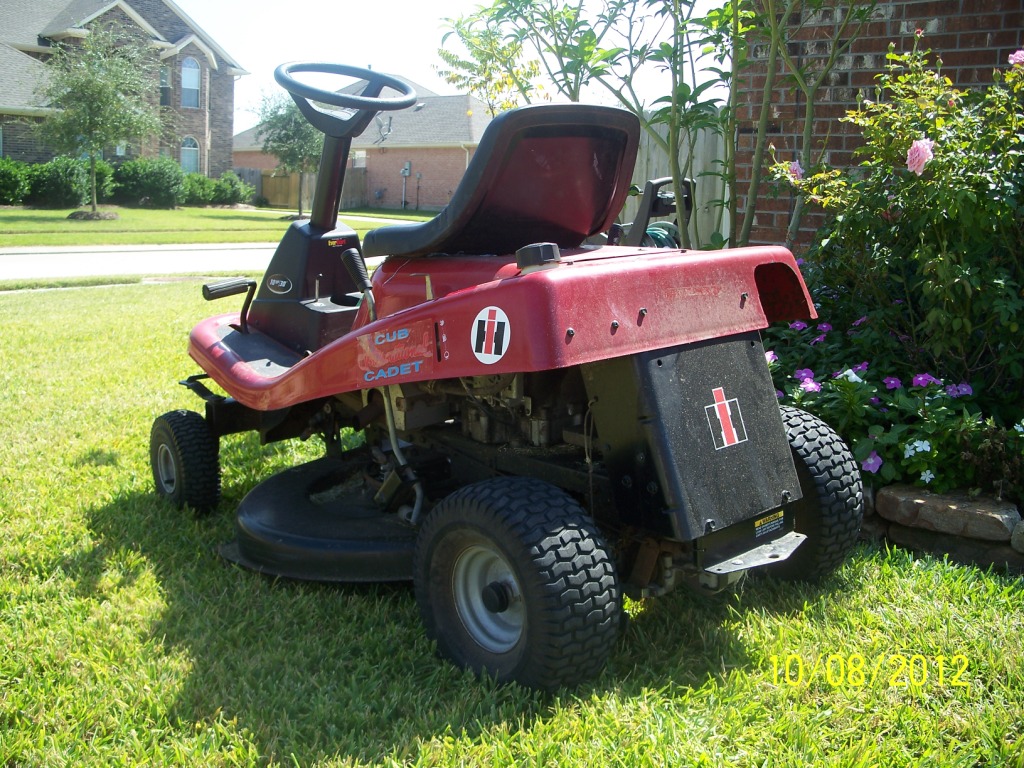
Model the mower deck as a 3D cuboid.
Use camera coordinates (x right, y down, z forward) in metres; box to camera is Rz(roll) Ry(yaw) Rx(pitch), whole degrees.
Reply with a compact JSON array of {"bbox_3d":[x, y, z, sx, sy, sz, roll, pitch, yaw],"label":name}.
[{"bbox_3d":[-0.274,0.262,2.602,0.860,0.150,0.780,-11,16,-43],"label":"mower deck"}]

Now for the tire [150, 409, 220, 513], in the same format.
[{"bbox_3d":[-0.812,0.203,2.718,0.100,0.279,0.279,-9,14,-36],"label":"tire"}]

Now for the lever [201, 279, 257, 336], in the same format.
[{"bbox_3d":[-0.727,-0.196,2.746,0.155,0.150,0.080,-11,16,-43],"label":"lever"}]

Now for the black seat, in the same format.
[{"bbox_3d":[-0.025,-0.403,2.244,0.410,0.315,0.500,-11,16,-43],"label":"black seat"}]

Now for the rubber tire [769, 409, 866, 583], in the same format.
[{"bbox_3d":[0.554,0.236,2.317,0.165,0.374,0.374,-11,16,-43],"label":"rubber tire"}]

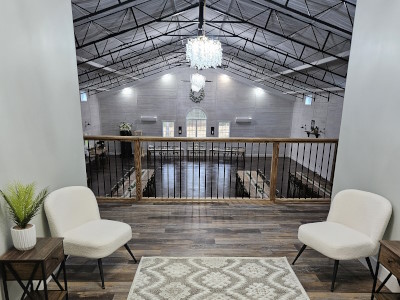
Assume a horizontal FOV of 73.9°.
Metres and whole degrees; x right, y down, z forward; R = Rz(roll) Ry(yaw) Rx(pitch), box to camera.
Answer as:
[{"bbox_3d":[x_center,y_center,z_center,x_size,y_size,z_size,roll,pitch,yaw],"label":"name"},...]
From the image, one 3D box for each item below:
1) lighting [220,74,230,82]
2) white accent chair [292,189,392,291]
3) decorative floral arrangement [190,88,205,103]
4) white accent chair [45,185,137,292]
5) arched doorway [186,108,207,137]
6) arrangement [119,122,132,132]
[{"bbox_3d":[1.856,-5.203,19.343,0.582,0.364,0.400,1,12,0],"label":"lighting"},{"bbox_3d":[1.332,0.827,2.539,0.630,0.760,0.530,-5,13,-28],"label":"white accent chair"},{"bbox_3d":[-0.185,-4.023,19.694,1.111,1.111,0.220,1,12,0],"label":"decorative floral arrangement"},{"bbox_3d":[-1.008,0.788,2.549,0.630,0.760,0.530,7,13,27],"label":"white accent chair"},{"bbox_3d":[-0.251,-1.918,20.228,1.545,2.511,0.200,1,12,0],"label":"arched doorway"},{"bbox_3d":[-5.405,-1.632,19.283,0.907,0.725,0.800,1,12,0],"label":"arrangement"}]

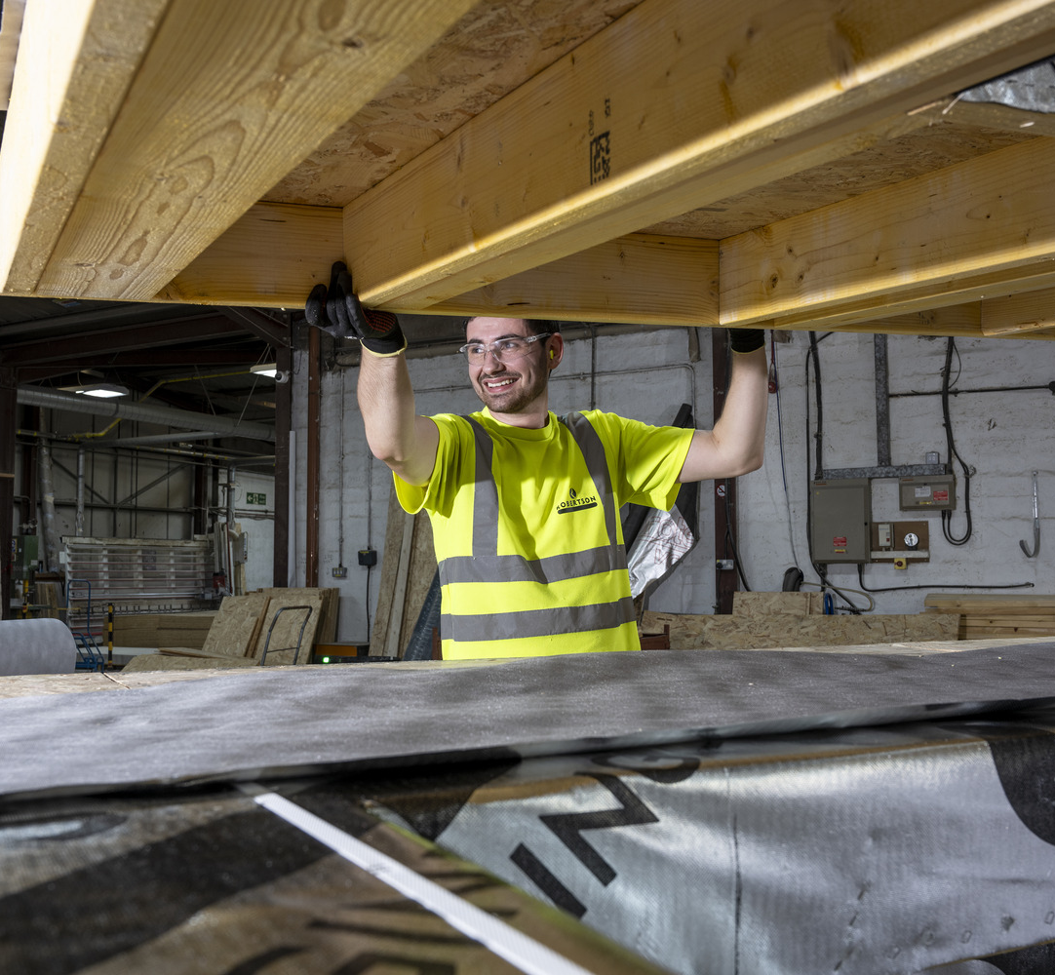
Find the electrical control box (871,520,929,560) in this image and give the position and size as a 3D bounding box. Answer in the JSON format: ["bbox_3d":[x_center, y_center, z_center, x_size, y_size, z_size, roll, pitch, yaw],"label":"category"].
[{"bbox_3d":[2.736,0.399,8.693,0.427,0.296,0.100,-3,-5,28],"label":"electrical control box"}]

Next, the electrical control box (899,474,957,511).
[{"bbox_3d":[2.928,0.051,8.606,0.373,0.246,0.120,-3,-5,28],"label":"electrical control box"}]

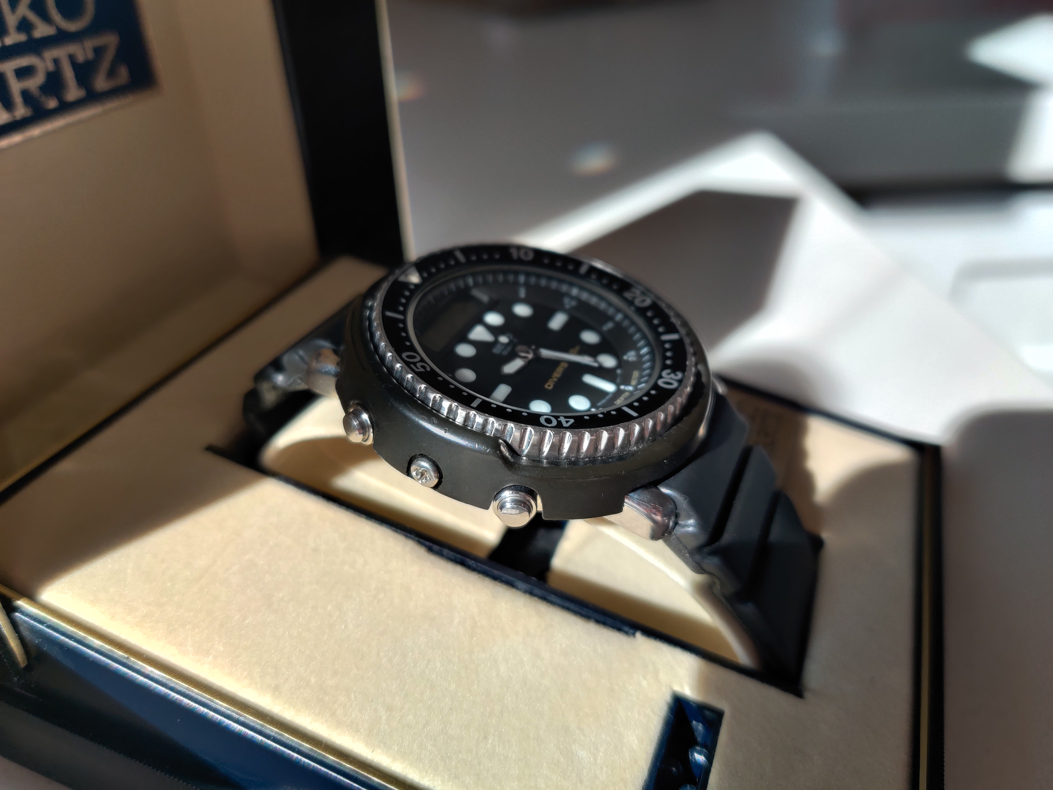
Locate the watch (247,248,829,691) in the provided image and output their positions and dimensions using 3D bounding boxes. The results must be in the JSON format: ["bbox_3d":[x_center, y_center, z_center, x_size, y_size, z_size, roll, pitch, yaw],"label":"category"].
[{"bbox_3d":[0.001,0.010,0.113,0.081,0.045,0.048,23,39,12],"label":"watch"}]

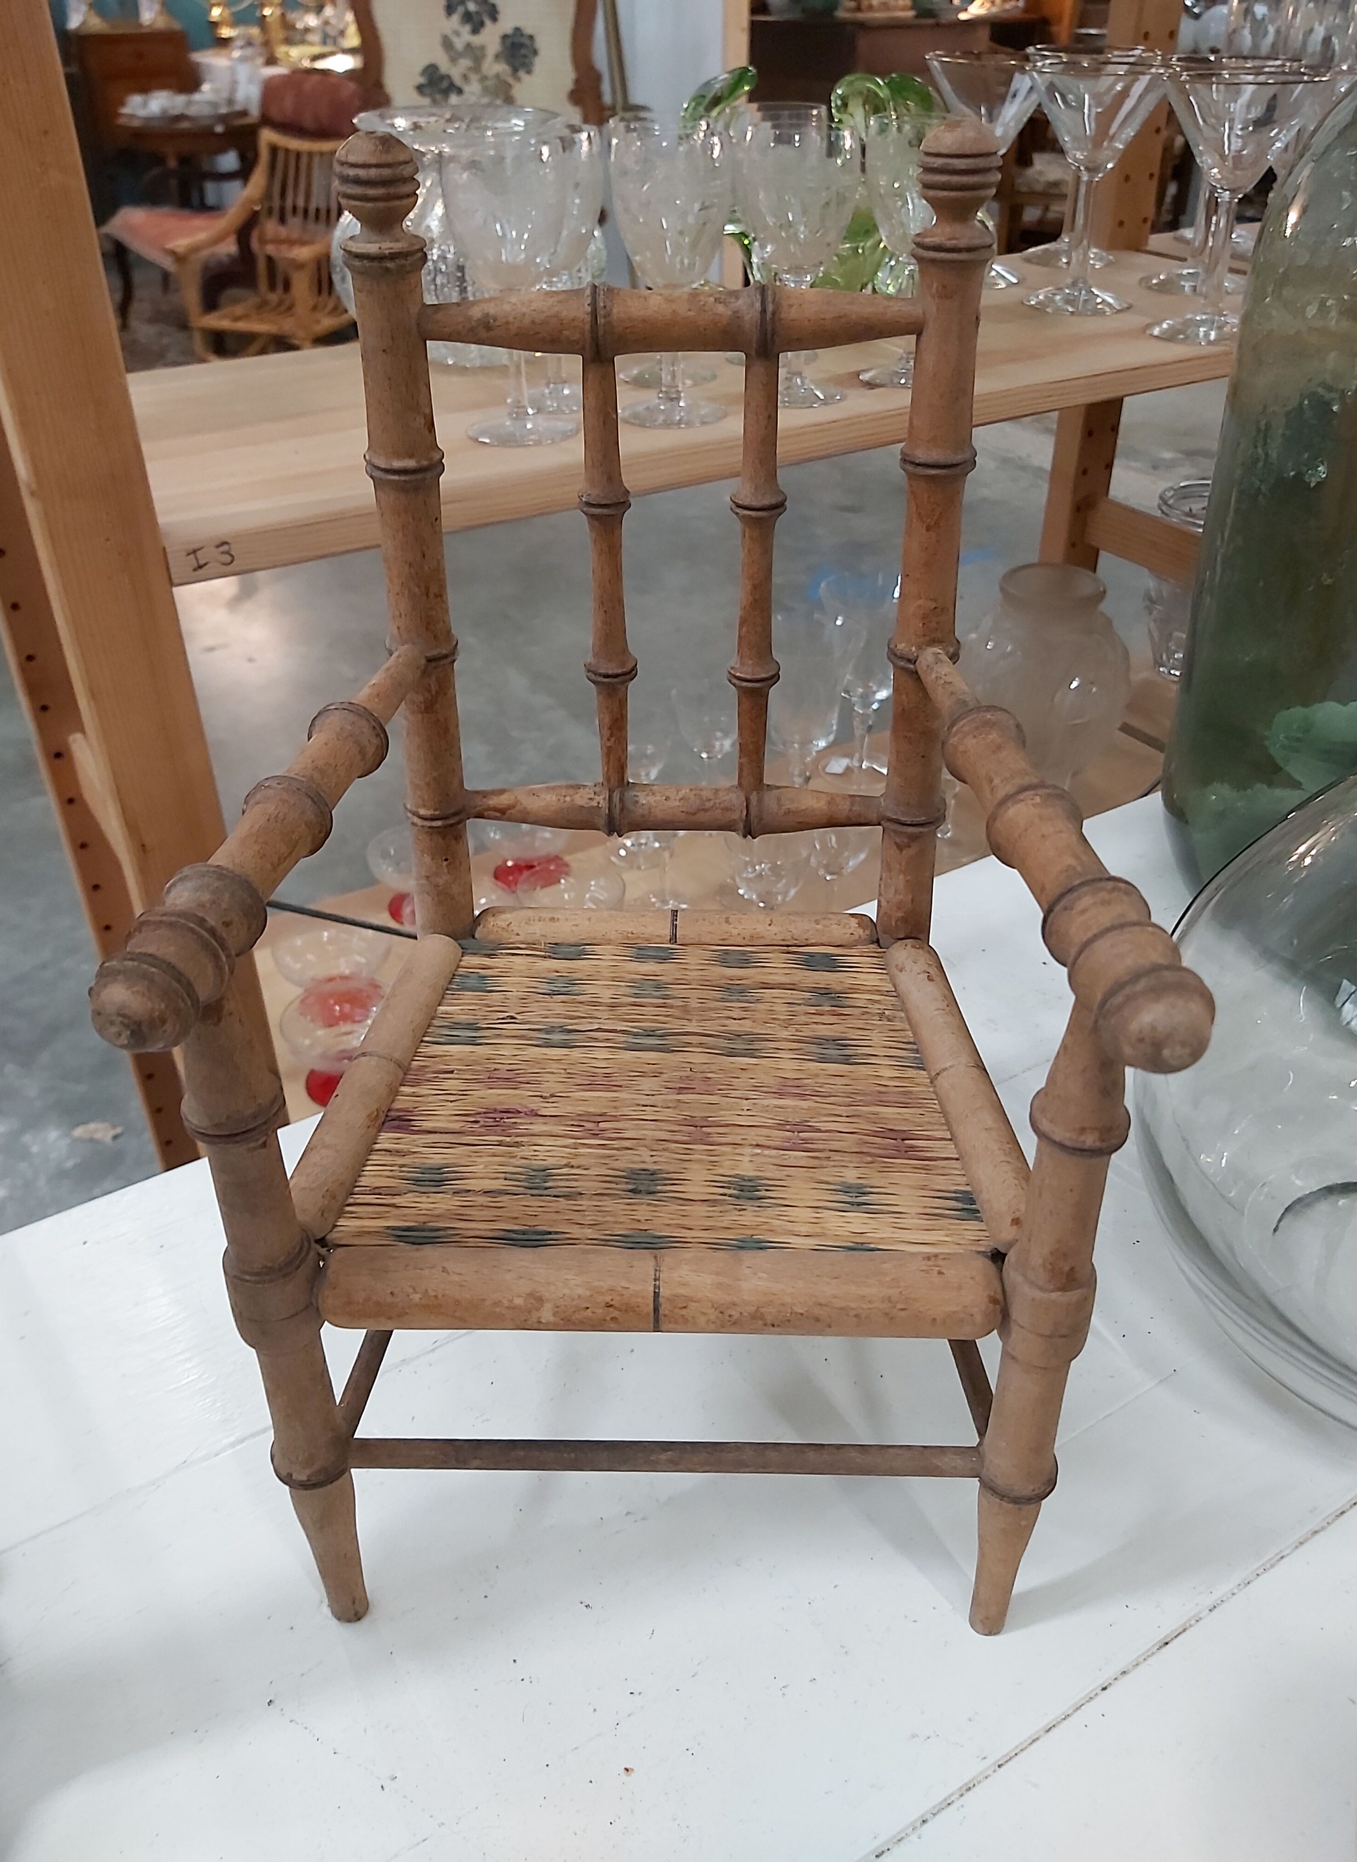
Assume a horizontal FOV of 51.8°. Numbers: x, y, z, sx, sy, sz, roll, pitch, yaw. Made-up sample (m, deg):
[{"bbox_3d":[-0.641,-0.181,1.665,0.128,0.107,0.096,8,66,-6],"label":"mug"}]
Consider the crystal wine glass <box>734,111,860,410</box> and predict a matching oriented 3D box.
[{"bbox_3d":[0.058,-0.331,0.692,0.057,0.126,0.057,-1,34,0],"label":"crystal wine glass"}]

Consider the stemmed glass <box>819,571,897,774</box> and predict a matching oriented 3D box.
[{"bbox_3d":[0.150,-0.201,1.141,0.064,0.160,0.064,-1,34,0],"label":"stemmed glass"}]

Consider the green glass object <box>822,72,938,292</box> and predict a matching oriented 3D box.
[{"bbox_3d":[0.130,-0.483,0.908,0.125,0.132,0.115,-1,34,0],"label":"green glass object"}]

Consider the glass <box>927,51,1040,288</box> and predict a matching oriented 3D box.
[{"bbox_3d":[0.207,-0.519,0.959,0.088,0.133,0.088,-1,34,0],"label":"glass"}]

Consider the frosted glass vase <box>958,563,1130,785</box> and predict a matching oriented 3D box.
[{"bbox_3d":[0.284,-0.189,1.111,0.146,0.187,0.146,-1,34,0],"label":"frosted glass vase"}]

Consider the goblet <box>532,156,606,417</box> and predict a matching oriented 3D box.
[{"bbox_3d":[-0.063,-0.325,0.686,0.056,0.126,0.056,-20,38,-26],"label":"goblet"}]

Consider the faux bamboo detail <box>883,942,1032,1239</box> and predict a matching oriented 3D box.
[{"bbox_3d":[0.089,0.045,0.452,0.018,0.018,0.146,-2,34,-2],"label":"faux bamboo detail"}]

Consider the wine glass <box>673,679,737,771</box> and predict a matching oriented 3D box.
[{"bbox_3d":[0.022,-0.139,1.099,0.053,0.110,0.053,-1,34,0],"label":"wine glass"}]

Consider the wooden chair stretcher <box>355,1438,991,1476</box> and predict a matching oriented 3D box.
[{"bbox_3d":[-0.004,0.161,0.426,0.194,0.009,0.009,0,34,1],"label":"wooden chair stretcher"}]

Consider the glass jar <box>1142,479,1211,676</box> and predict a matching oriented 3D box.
[{"bbox_3d":[0.516,-0.325,1.332,0.138,0.163,0.138,-20,38,-26],"label":"glass jar"}]

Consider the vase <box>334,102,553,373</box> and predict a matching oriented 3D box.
[{"bbox_3d":[-0.117,-0.390,0.786,0.148,0.120,0.148,-1,34,0],"label":"vase"}]

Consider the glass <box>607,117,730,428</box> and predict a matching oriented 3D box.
[{"bbox_3d":[-0.005,-0.311,0.664,0.056,0.126,0.056,-1,34,0],"label":"glass"}]

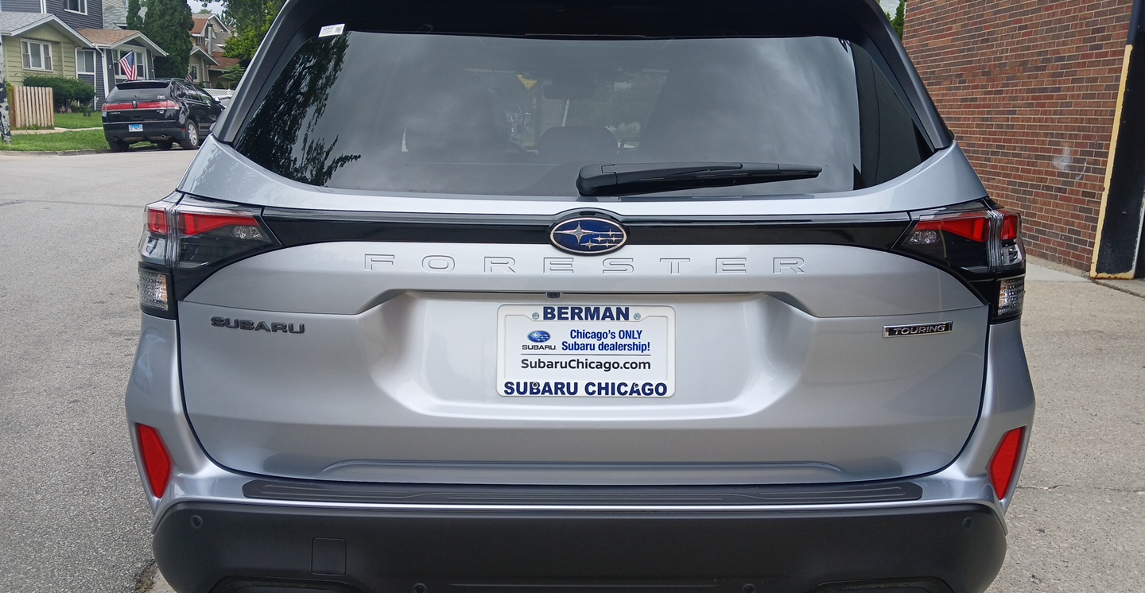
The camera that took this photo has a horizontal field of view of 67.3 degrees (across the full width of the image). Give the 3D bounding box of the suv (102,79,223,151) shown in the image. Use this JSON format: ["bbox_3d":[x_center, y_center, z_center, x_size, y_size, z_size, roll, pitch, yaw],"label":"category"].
[{"bbox_3d":[-10.200,-4.629,21.925,1.925,1.710,4.737,-1,12,-4],"label":"suv"}]

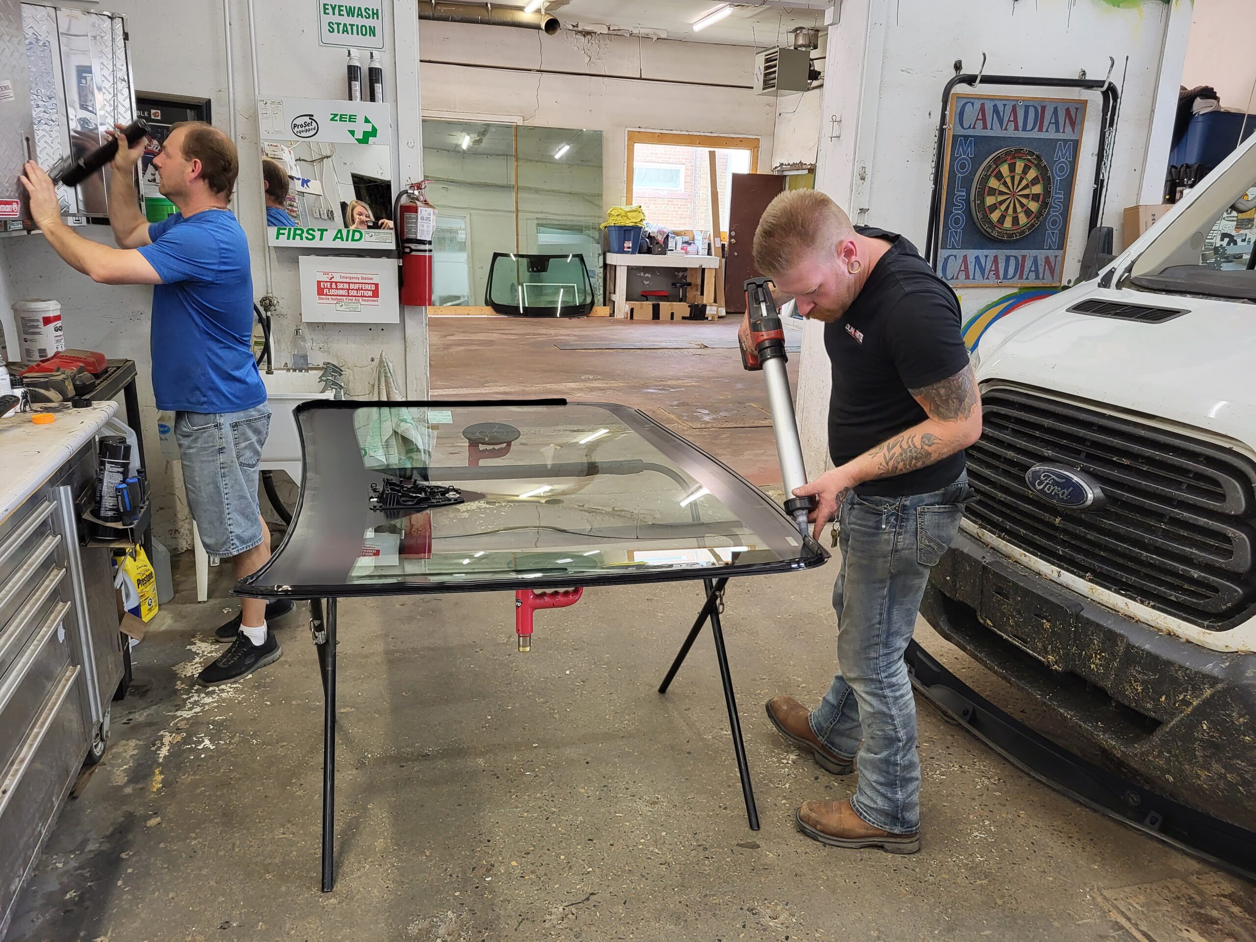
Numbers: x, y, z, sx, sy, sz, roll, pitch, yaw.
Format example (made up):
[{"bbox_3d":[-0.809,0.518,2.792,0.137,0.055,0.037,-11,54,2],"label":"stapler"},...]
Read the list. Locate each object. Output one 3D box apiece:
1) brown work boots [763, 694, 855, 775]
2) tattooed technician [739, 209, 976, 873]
[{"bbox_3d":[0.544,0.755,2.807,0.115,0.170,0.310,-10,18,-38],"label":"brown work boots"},{"bbox_3d":[0.566,0.139,2.355,0.620,1.590,0.680,1,14,-3],"label":"tattooed technician"}]

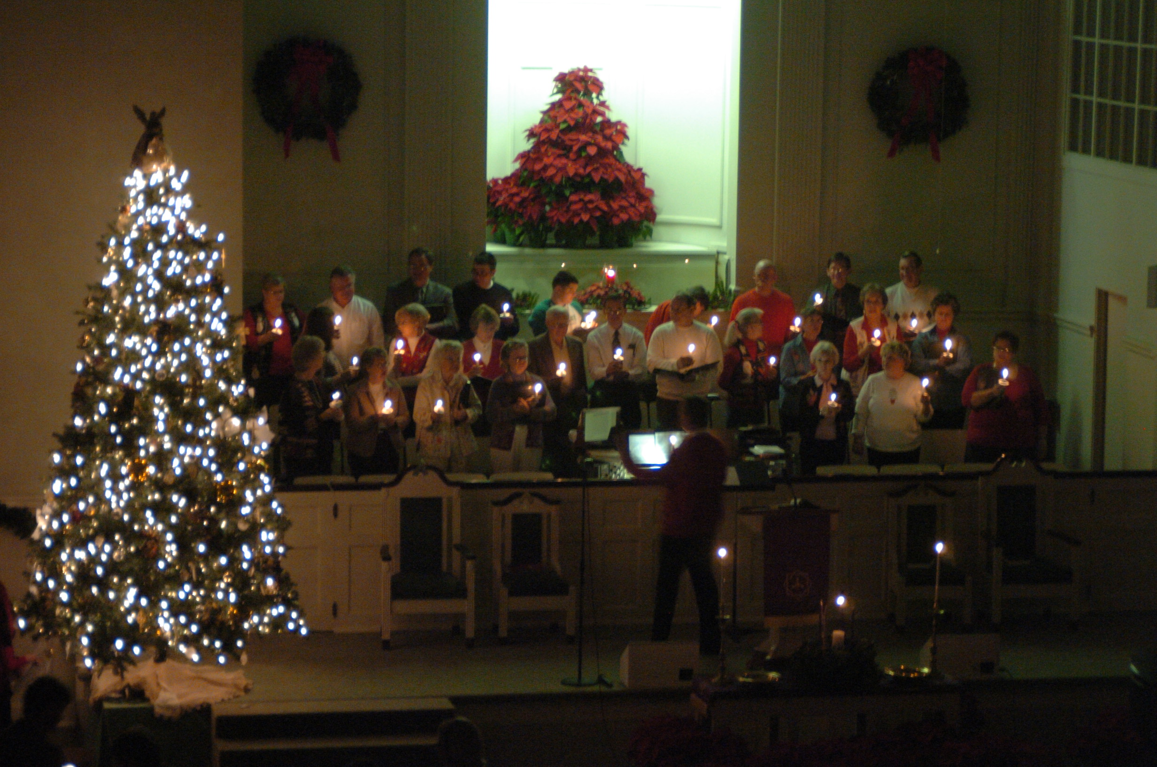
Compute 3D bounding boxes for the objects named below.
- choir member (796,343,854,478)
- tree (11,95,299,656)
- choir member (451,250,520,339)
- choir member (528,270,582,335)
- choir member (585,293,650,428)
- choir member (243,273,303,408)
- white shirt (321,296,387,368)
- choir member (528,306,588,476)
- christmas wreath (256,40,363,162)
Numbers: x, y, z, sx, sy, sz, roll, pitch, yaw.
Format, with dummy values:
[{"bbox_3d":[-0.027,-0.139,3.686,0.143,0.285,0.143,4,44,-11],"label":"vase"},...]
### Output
[{"bbox_3d":[1.756,0.483,36.206,0.430,1.580,0.400,0,7,-3],"label":"choir member"},{"bbox_3d":[-2.676,-0.014,32.300,1.820,3.500,1.820,-1,7,-15],"label":"tree"},{"bbox_3d":[-0.702,-0.113,37.384,0.510,1.760,0.420,1,7,-4],"label":"choir member"},{"bbox_3d":[-0.136,-0.004,38.698,0.500,1.700,0.430,-2,7,-22],"label":"choir member"},{"bbox_3d":[0.271,0.200,36.849,0.470,1.750,0.420,0,7,-6],"label":"choir member"},{"bbox_3d":[-2.240,0.022,36.883,0.460,1.660,0.420,-1,7,-14],"label":"choir member"},{"bbox_3d":[-1.674,-0.319,37.013,0.520,0.660,0.330,1,7,0],"label":"white shirt"},{"bbox_3d":[-0.164,0.298,36.693,0.500,1.730,0.420,0,7,-10],"label":"choir member"},{"bbox_3d":[-2.018,-2.111,37.410,0.790,0.900,0.200,-1,7,-15],"label":"christmas wreath"}]

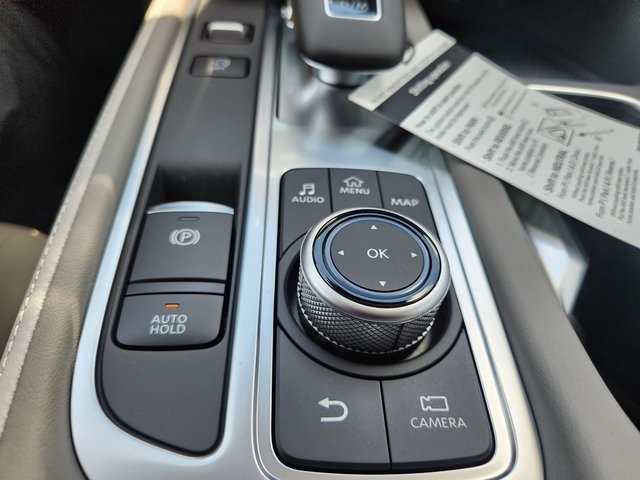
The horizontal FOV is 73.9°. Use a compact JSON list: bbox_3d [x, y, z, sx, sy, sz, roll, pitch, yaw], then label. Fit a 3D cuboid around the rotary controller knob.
[{"bbox_3d":[0.018,0.012,0.149,0.051,0.022,0.051,1,47,-5],"label":"rotary controller knob"}]

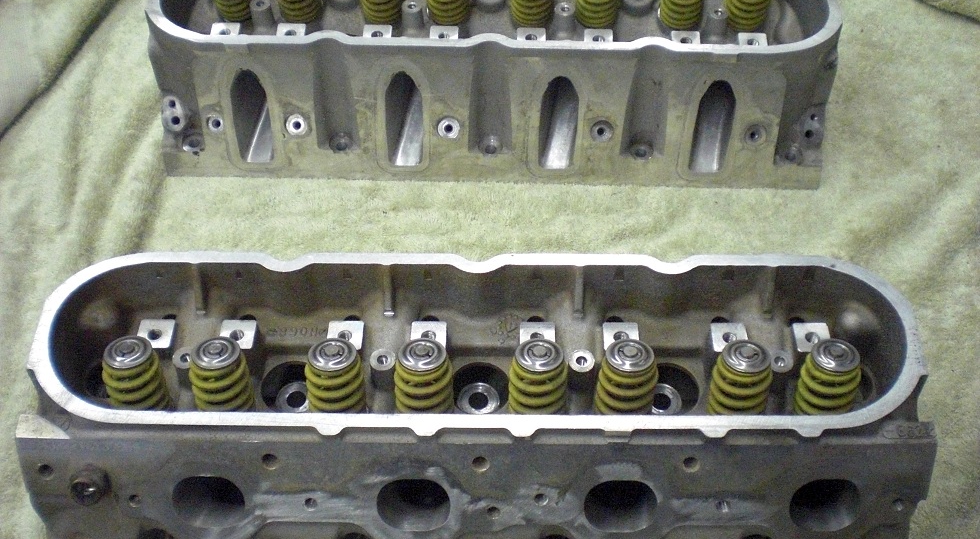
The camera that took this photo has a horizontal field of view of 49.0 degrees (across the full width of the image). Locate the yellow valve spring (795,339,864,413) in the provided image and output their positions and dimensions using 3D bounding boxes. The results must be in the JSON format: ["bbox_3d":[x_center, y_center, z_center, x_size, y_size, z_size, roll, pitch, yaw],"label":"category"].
[{"bbox_3d":[0.187,0.065,0.595,0.033,0.049,0.033,0,38,1],"label":"yellow valve spring"}]

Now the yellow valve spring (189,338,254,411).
[{"bbox_3d":[-0.148,0.064,0.600,0.033,0.049,0.033,0,38,1],"label":"yellow valve spring"}]

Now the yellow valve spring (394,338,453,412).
[{"bbox_3d":[-0.036,0.064,0.598,0.033,0.049,0.033,0,38,1],"label":"yellow valve spring"}]

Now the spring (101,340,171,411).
[{"bbox_3d":[-0.197,0.064,0.601,0.033,0.049,0.033,0,38,1],"label":"spring"}]

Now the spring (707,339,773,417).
[{"bbox_3d":[0.138,0.065,0.596,0.033,0.049,0.033,0,38,1],"label":"spring"}]

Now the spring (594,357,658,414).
[{"bbox_3d":[0.076,0.066,0.598,0.033,0.045,0.033,0,38,1],"label":"spring"}]

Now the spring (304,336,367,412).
[{"bbox_3d":[-0.085,0.064,0.599,0.033,0.049,0.033,0,38,1],"label":"spring"}]

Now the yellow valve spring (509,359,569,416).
[{"bbox_3d":[0.027,0.066,0.599,0.033,0.045,0.033,0,38,1],"label":"yellow valve spring"}]

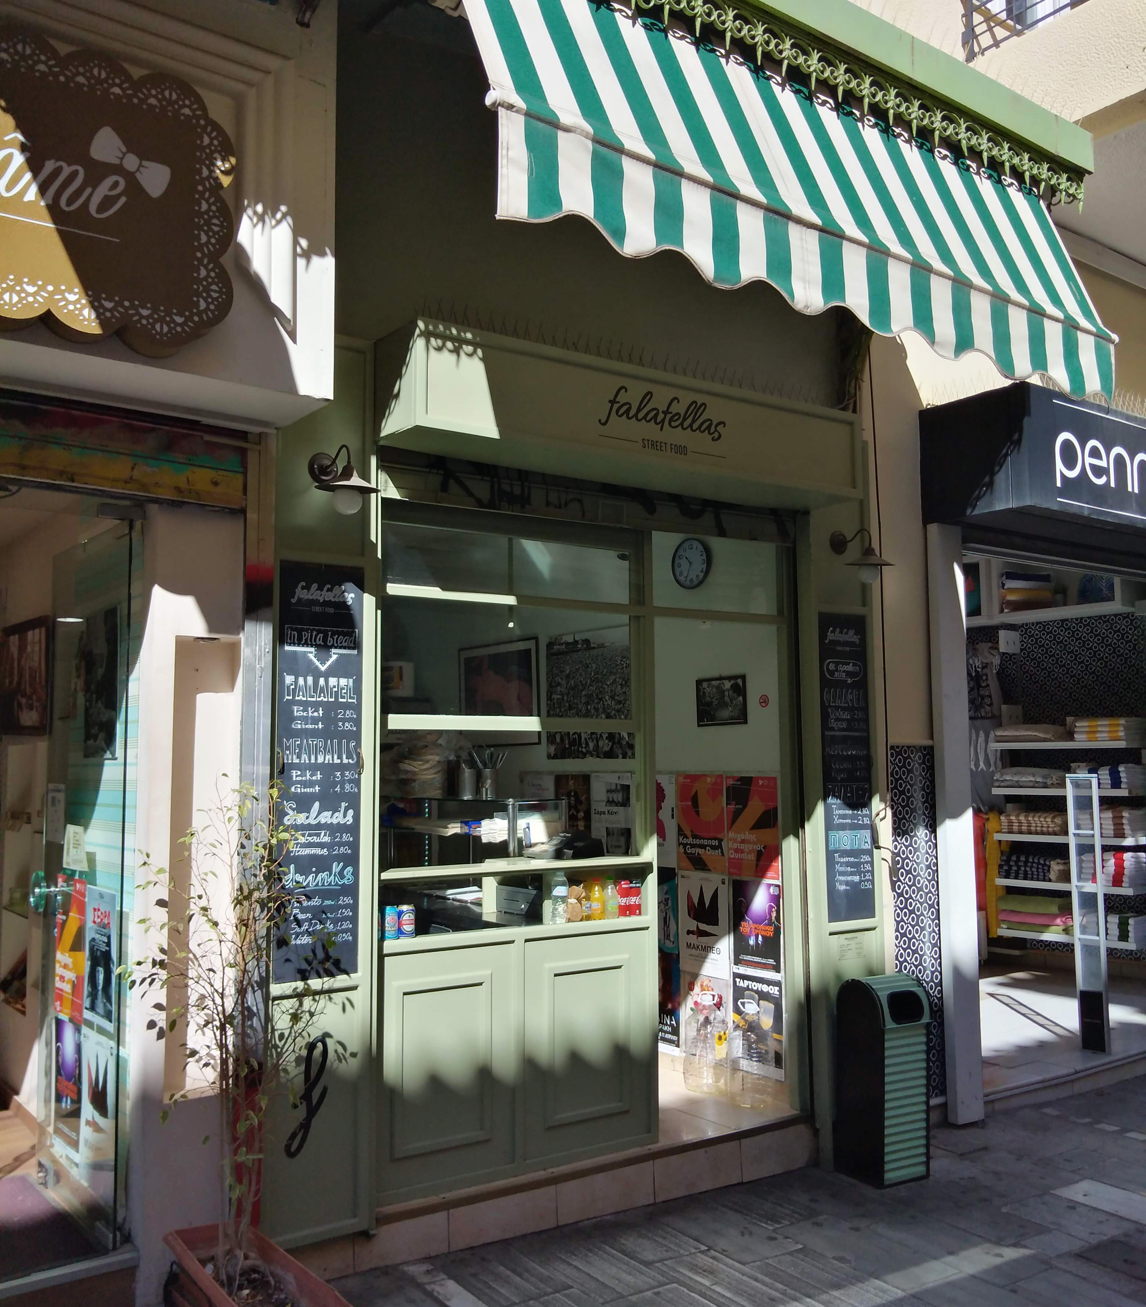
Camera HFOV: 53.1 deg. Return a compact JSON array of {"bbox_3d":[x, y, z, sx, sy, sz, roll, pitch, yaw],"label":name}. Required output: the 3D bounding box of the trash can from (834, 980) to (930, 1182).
[{"bbox_3d":[1.400,1.899,5.175,0.323,0.861,0.265,6,-8,-36],"label":"trash can"}]

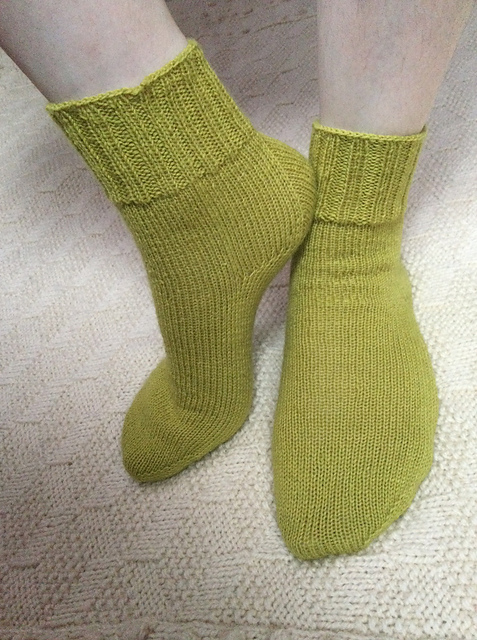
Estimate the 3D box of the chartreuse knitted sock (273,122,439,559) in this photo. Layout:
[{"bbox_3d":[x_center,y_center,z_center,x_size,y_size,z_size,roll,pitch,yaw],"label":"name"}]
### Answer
[{"bbox_3d":[0.073,-0.006,0.334,0.102,0.147,0.240,1,47,7],"label":"chartreuse knitted sock"}]

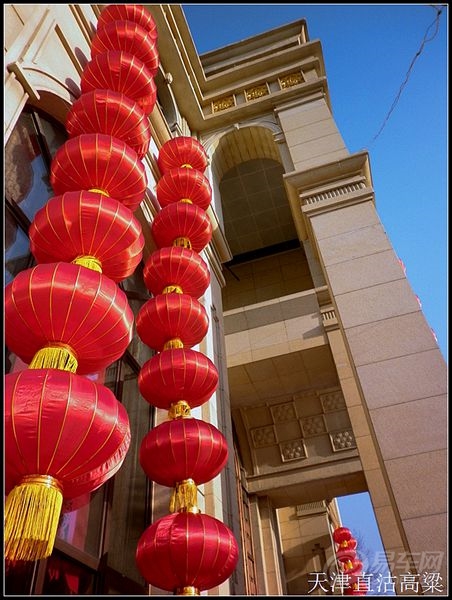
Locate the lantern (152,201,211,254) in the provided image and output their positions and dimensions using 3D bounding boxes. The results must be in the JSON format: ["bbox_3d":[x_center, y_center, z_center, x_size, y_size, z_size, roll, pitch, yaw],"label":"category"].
[{"bbox_3d":[-0.450,-0.707,5.044,0.620,0.409,0.620,-3,-43,-3],"label":"lantern"}]

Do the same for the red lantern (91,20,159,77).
[{"bbox_3d":[-0.946,-2.274,4.571,0.620,0.409,0.620,-3,-43,-3],"label":"red lantern"}]

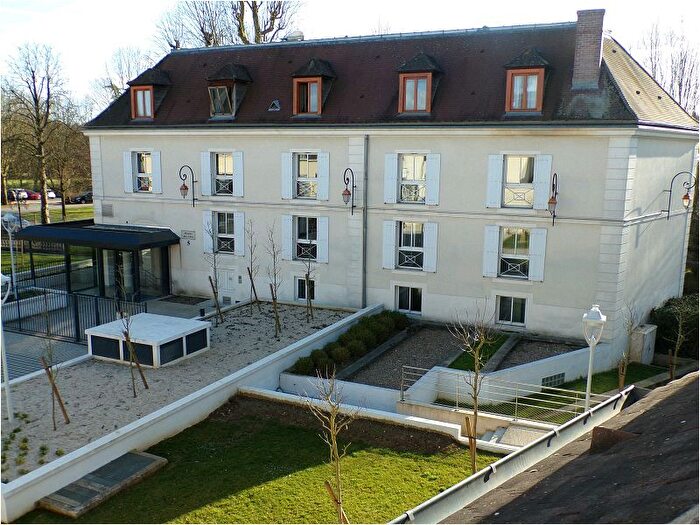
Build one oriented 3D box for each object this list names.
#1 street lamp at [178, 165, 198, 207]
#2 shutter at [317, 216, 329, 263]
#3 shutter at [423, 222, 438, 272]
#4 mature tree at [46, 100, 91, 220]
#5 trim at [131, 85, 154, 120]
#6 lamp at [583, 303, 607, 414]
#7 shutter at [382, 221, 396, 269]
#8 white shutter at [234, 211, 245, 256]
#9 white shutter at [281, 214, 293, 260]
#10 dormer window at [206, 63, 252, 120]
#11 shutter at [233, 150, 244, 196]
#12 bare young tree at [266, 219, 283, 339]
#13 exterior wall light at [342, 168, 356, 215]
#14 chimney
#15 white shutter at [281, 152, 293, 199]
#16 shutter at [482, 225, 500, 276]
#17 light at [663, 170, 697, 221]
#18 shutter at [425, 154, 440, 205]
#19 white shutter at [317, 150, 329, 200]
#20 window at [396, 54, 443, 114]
[{"bbox_3d":[-7.557,-3.559,30.347,0.370,1.966,1.235,5,10,24],"label":"street lamp"},{"bbox_3d":[-1.172,-0.983,28.494,0.554,2.051,0.055,5,10,24],"label":"shutter"},{"bbox_3d":[3.416,-0.638,27.376,0.578,2.115,0.050,5,10,23],"label":"shutter"},{"bbox_3d":[-28.274,-10.118,63.824,4.600,11.780,4.600,5,10,23],"label":"mature tree"},{"bbox_3d":[-10.140,-7.887,31.926,1.361,1.550,0.160,5,10,24],"label":"trim"},{"bbox_3d":[5.557,2.869,15.049,0.500,3.850,0.500,5,10,24],"label":"lamp"},{"bbox_3d":[1.603,-0.712,25.898,0.524,1.930,0.045,5,10,23],"label":"shutter"},{"bbox_3d":[-5.301,-1.349,31.140,0.578,2.115,0.050,5,10,23],"label":"white shutter"},{"bbox_3d":[-2.802,-1.119,29.231,0.554,2.051,0.055,5,10,24],"label":"white shutter"},{"bbox_3d":[-5.256,-7.601,28.837,1.544,2.393,1.737,5,10,23],"label":"dormer window"},{"bbox_3d":[-5.126,-4.031,29.858,0.554,2.051,0.055,5,10,24],"label":"shutter"},{"bbox_3d":[-2.695,0.597,23.142,0.600,4.252,0.600,1,9,0],"label":"bare young tree"},{"bbox_3d":[-0.005,-2.928,26.931,0.370,1.966,1.235,5,10,24],"label":"exterior wall light"},{"bbox_3d":[9.291,-8.238,25.193,0.987,2.888,0.588,5,10,23],"label":"chimney"},{"bbox_3d":[-2.651,-3.650,27.338,0.524,1.930,0.045,5,10,23],"label":"white shutter"},{"bbox_3d":[5.321,-0.407,24.278,0.524,1.930,0.045,5,10,23],"label":"shutter"},{"bbox_3d":[13.881,-2.739,27.175,1.365,2.016,0.353,9,12,41],"label":"light"},{"bbox_3d":[3.351,-3.322,26.023,0.554,2.051,0.055,5,10,24],"label":"shutter"},{"bbox_3d":[-1.106,-3.523,26.664,0.524,1.930,0.045,5,10,23],"label":"white shutter"},{"bbox_3d":[2.792,-6.941,25.331,1.544,2.393,1.737,5,10,23],"label":"window"}]

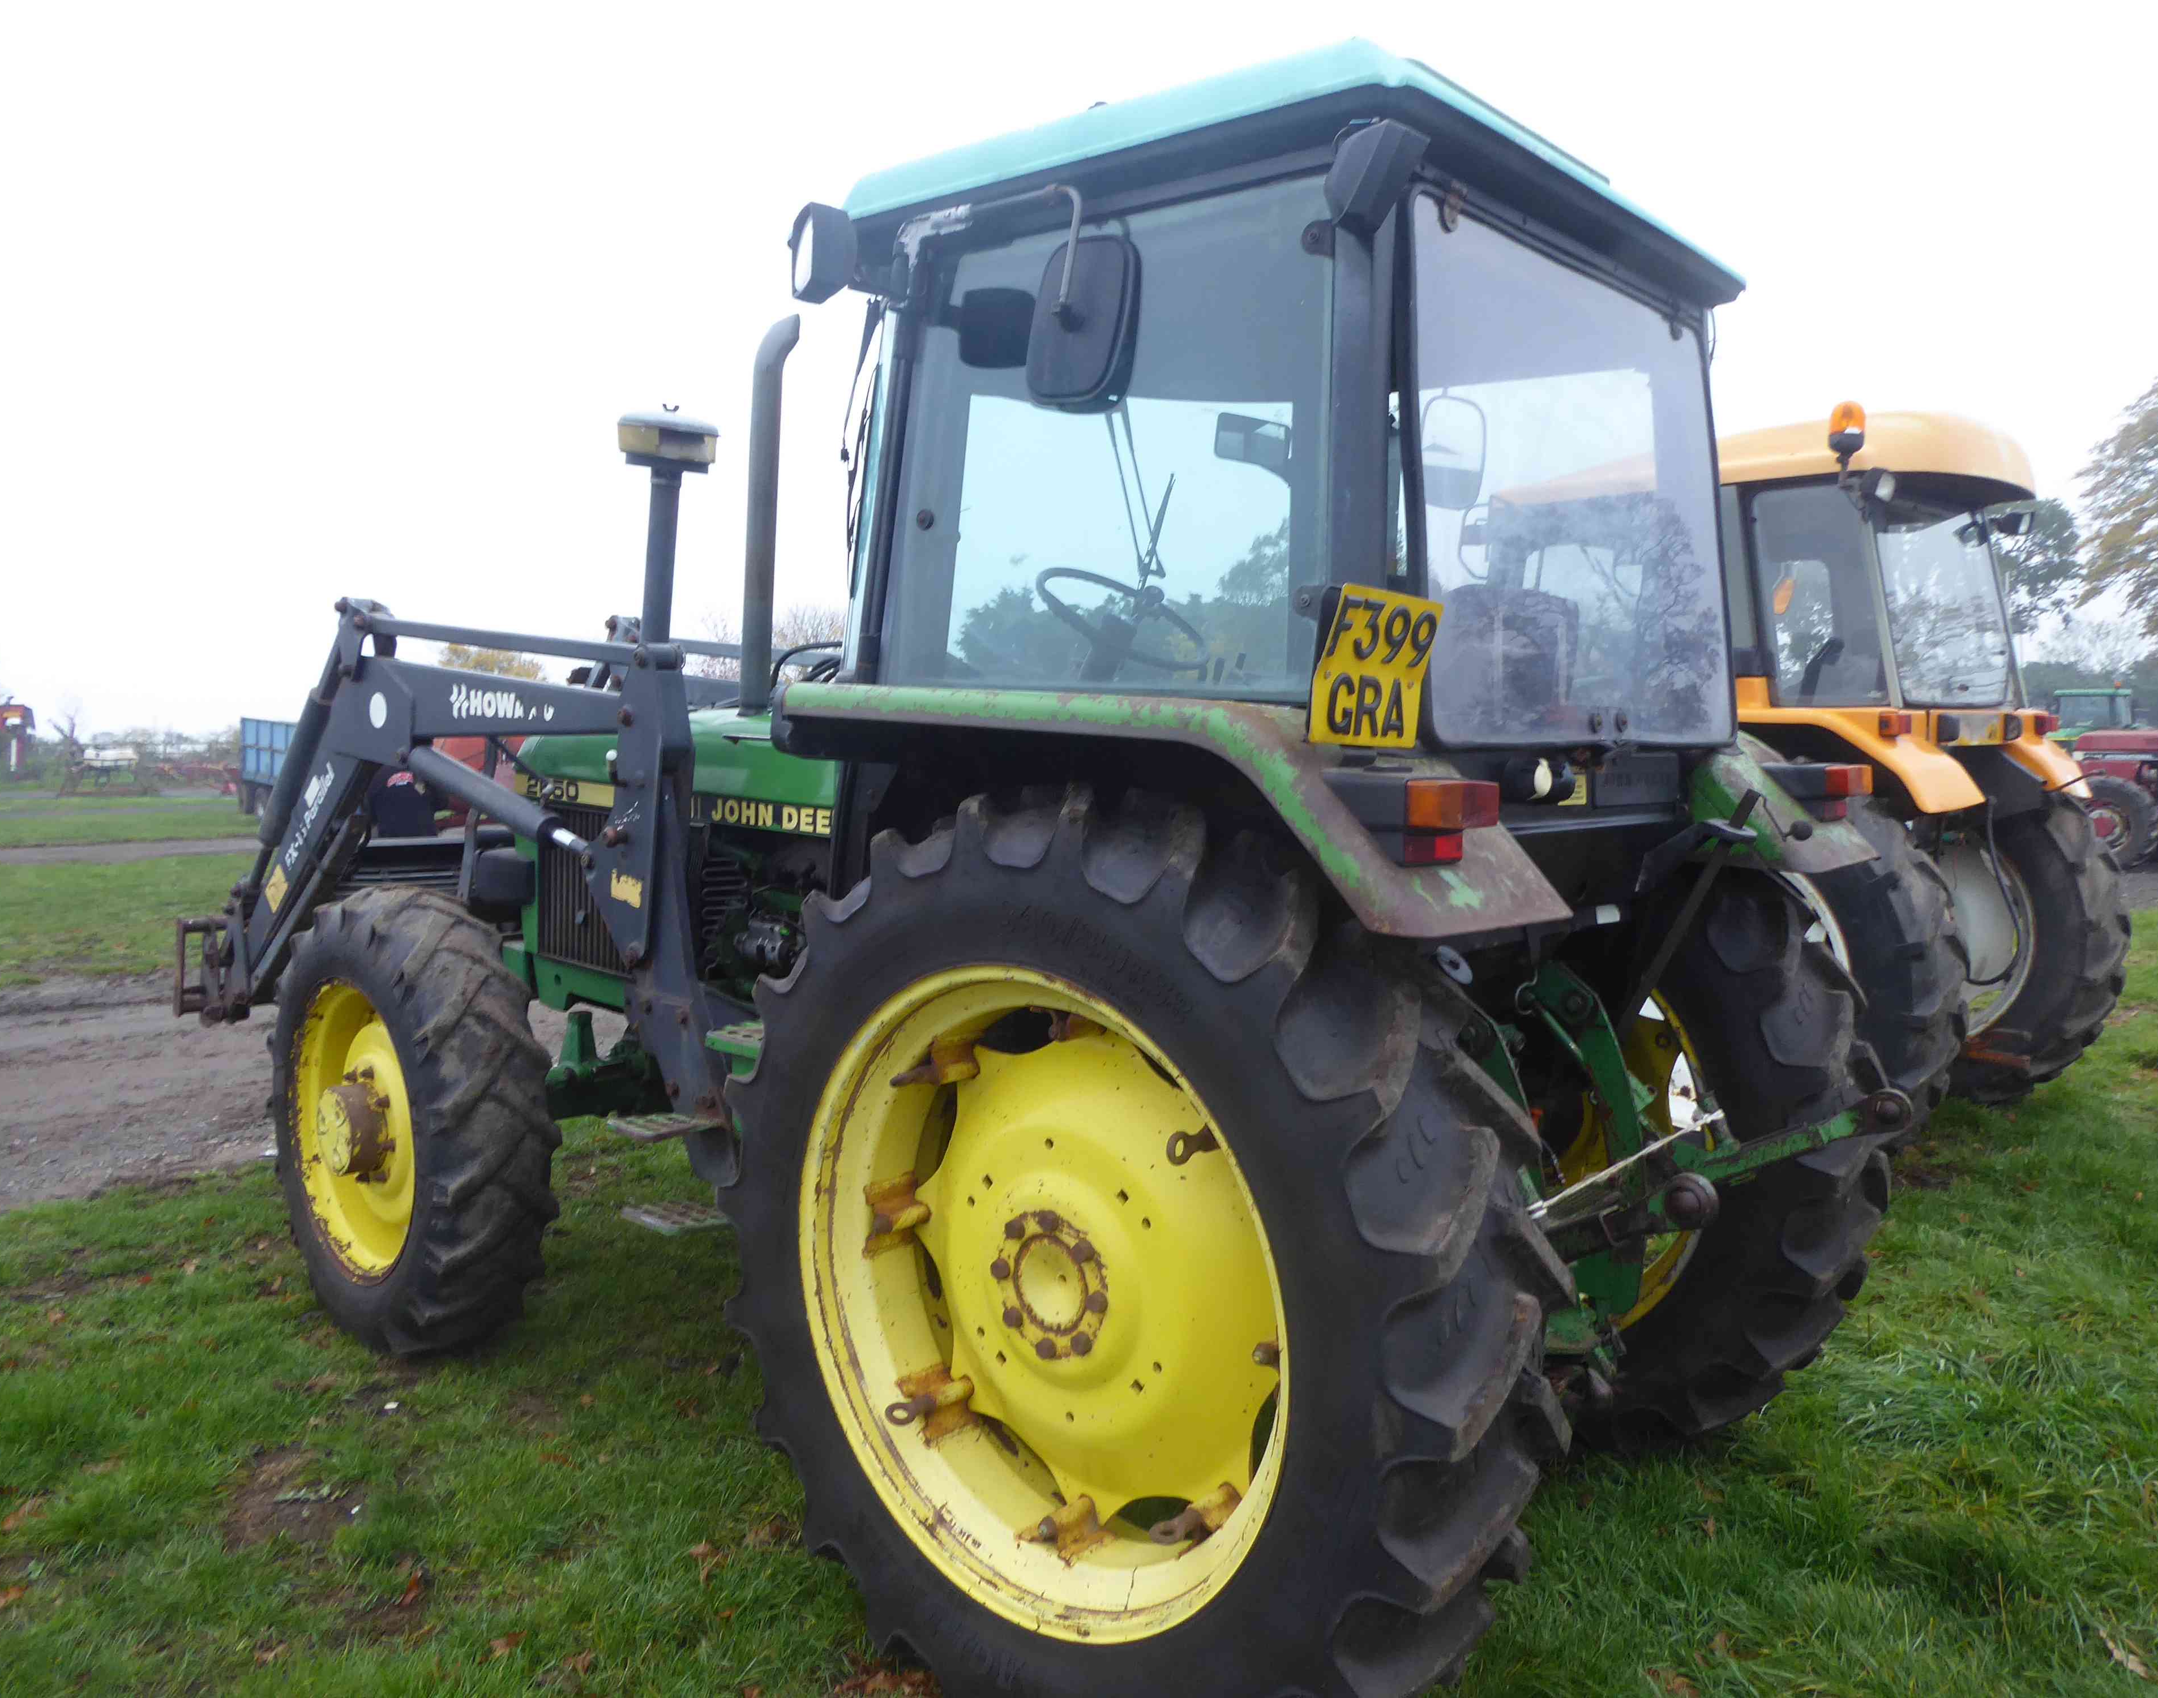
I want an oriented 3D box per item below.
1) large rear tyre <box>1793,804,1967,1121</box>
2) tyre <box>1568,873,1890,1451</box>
[{"bbox_3d":[2.350,0.420,5.970,0.420,1.560,1.560,-3,5,-41],"label":"large rear tyre"},{"bbox_3d":[1.008,0.604,3.713,1.510,1.510,0.340,3,5,42],"label":"tyre"}]

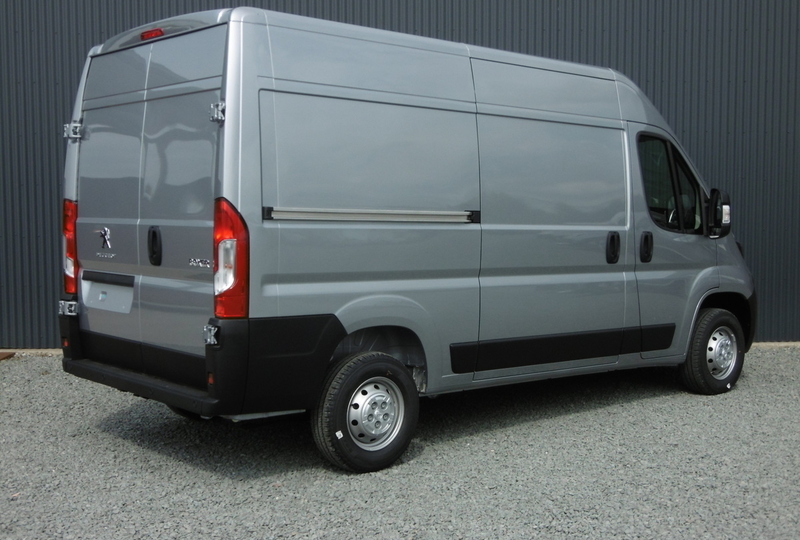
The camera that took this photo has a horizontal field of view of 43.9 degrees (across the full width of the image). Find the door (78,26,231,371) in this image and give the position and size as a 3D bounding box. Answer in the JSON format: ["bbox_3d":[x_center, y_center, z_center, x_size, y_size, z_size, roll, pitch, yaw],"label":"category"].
[{"bbox_3d":[-1.438,-0.378,5.606,0.150,1.815,1.680,-2,4,-40],"label":"door"}]

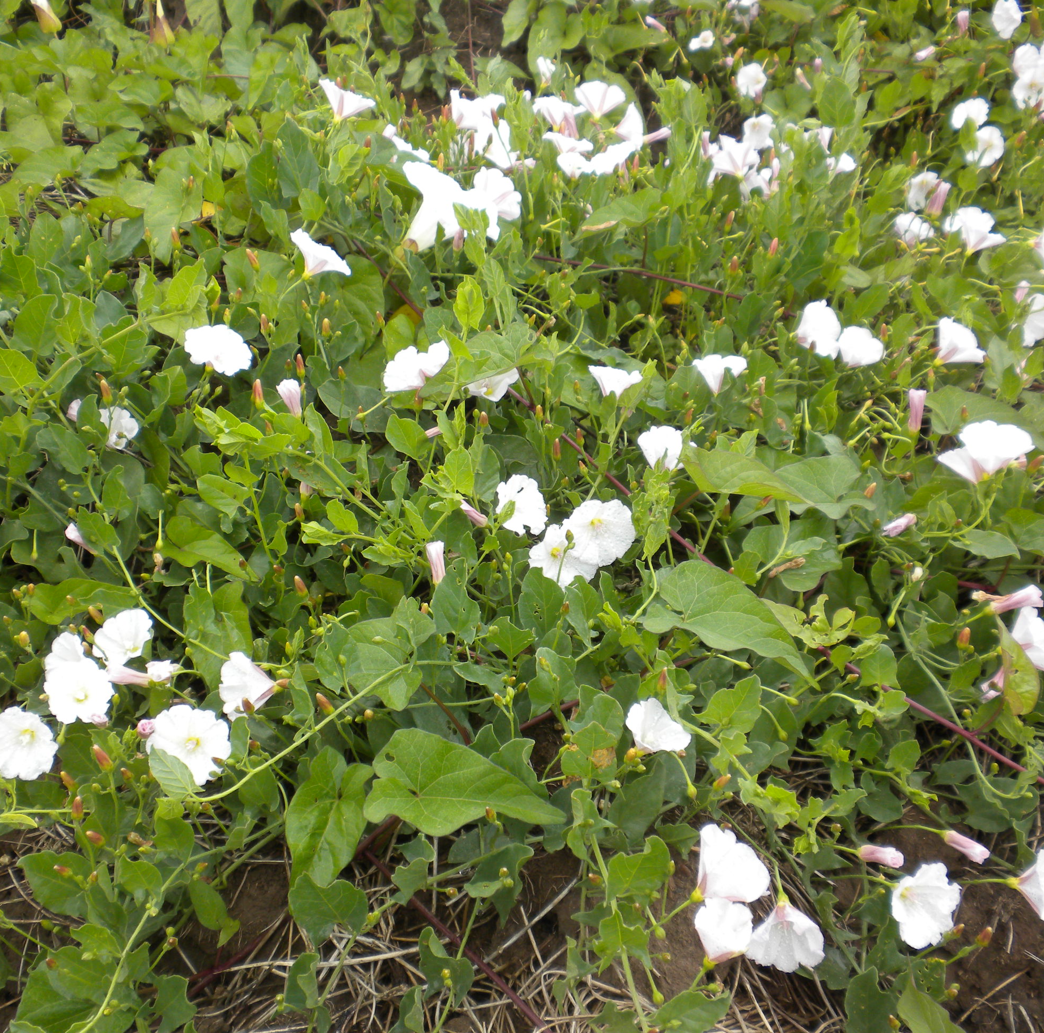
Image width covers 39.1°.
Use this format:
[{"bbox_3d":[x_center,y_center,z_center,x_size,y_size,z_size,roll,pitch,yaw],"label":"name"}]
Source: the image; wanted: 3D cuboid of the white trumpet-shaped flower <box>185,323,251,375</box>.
[{"bbox_3d":[-0.140,-0.075,0.675,0.027,0.017,0.029,45,57,7],"label":"white trumpet-shaped flower"}]

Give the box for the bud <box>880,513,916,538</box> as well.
[{"bbox_3d":[0.155,0.004,0.605,0.017,0.006,0.006,-29,90,-12],"label":"bud"}]

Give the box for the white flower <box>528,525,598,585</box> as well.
[{"bbox_3d":[0.017,0.019,0.655,0.029,0.018,0.029,-9,77,-9],"label":"white flower"}]

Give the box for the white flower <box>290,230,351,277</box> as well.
[{"bbox_3d":[-0.109,-0.131,0.760,0.035,0.019,0.035,22,18,-50],"label":"white flower"}]

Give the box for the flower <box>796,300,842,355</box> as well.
[{"bbox_3d":[0.173,-0.107,0.883,0.024,0.035,0.035,-30,47,-1],"label":"flower"}]

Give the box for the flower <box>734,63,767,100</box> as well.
[{"bbox_3d":[0.182,-0.344,1.164,0.027,0.027,0.018,27,27,26],"label":"flower"}]

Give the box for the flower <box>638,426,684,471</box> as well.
[{"bbox_3d":[0.061,-0.029,0.630,0.022,0.018,0.022,-13,21,0],"label":"flower"}]

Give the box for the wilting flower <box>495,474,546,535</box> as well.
[{"bbox_3d":[-0.002,-0.004,0.680,0.027,0.017,0.027,-15,79,-15],"label":"wilting flower"}]

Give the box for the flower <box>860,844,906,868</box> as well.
[{"bbox_3d":[0.122,0.114,0.495,0.017,0.006,0.006,15,0,24],"label":"flower"}]

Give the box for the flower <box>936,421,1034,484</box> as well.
[{"bbox_3d":[0.248,-0.033,0.791,0.048,0.048,0.029,4,88,5],"label":"flower"}]

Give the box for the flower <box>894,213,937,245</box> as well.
[{"bbox_3d":[0.262,-0.190,0.982,0.028,0.021,0.028,2,3,2],"label":"flower"}]

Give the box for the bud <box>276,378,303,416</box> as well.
[{"bbox_3d":[-0.109,-0.056,0.690,0.011,0.018,0.011,-17,24,-7],"label":"bud"}]

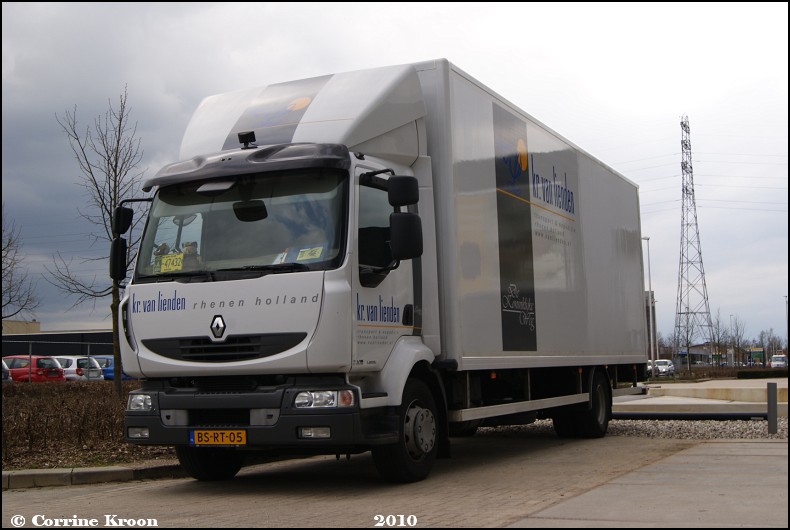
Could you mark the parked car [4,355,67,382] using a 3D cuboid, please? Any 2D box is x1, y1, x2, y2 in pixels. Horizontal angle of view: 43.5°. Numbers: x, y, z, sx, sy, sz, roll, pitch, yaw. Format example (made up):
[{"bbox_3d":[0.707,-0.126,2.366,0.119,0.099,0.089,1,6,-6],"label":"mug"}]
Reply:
[{"bbox_3d":[-16.962,4.896,45.029,3.900,1.490,1.700,-4,-7,26],"label":"parked car"}]

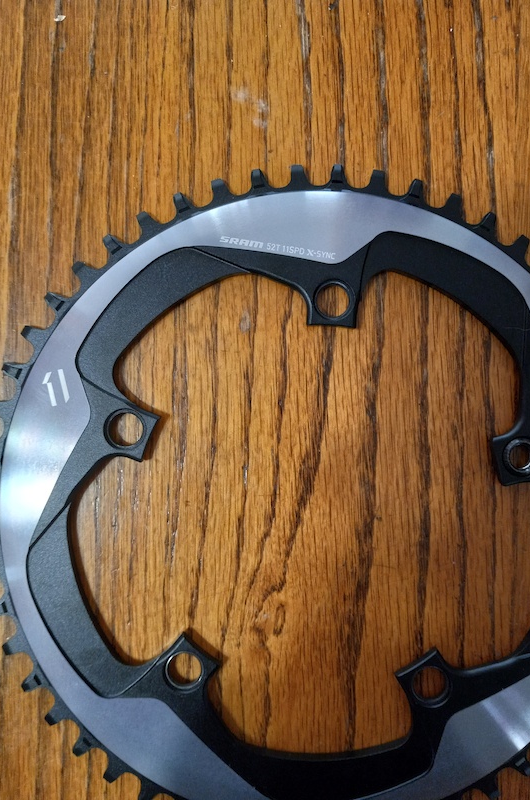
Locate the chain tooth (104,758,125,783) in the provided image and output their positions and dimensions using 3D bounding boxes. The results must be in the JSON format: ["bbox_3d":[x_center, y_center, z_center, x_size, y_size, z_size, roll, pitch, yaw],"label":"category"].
[{"bbox_3d":[-0.047,0.116,0.195,0.006,0.003,0.007,38,89,-1],"label":"chain tooth"}]

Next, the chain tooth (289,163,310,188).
[{"bbox_3d":[0.010,-0.071,0.198,0.006,0.003,0.007,-4,90,-1],"label":"chain tooth"}]

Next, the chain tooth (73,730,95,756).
[{"bbox_3d":[-0.056,0.108,0.195,0.005,0.003,0.006,45,89,-1],"label":"chain tooth"}]

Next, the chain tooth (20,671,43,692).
[{"bbox_3d":[-0.072,0.088,0.195,0.007,0.003,0.005,-31,91,-1],"label":"chain tooth"}]

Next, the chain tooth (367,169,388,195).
[{"bbox_3d":[0.036,-0.069,0.198,0.005,0.003,0.007,10,90,-1],"label":"chain tooth"}]

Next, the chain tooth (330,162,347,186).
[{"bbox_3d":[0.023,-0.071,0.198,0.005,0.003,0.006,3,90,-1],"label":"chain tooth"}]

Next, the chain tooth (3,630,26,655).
[{"bbox_3d":[-0.078,0.077,0.195,0.006,0.003,0.005,-24,90,-1],"label":"chain tooth"}]

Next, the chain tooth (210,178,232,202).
[{"bbox_3d":[-0.014,-0.066,0.197,0.005,0.003,0.006,-18,90,-1],"label":"chain tooth"}]

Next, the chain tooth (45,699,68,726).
[{"bbox_3d":[-0.065,0.099,0.195,0.007,0.003,0.005,-38,91,-1],"label":"chain tooth"}]

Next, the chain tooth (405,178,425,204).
[{"bbox_3d":[0.048,-0.066,0.198,0.006,0.003,0.007,17,89,-1],"label":"chain tooth"}]

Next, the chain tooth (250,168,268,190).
[{"bbox_3d":[-0.002,-0.069,0.198,0.006,0.003,0.007,-11,90,-1],"label":"chain tooth"}]

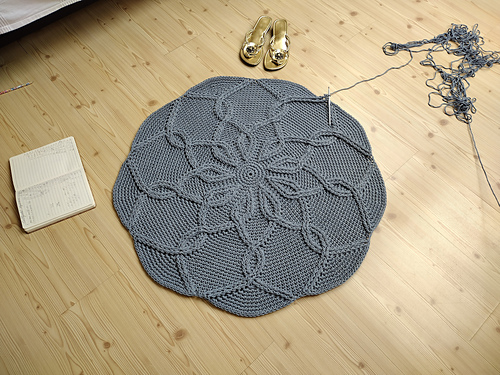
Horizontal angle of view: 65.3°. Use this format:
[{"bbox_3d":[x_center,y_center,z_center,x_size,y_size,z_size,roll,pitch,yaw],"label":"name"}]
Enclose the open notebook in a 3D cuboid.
[{"bbox_3d":[-0.616,-0.018,1.214,0.206,0.018,0.272,-22,64,-12],"label":"open notebook"}]

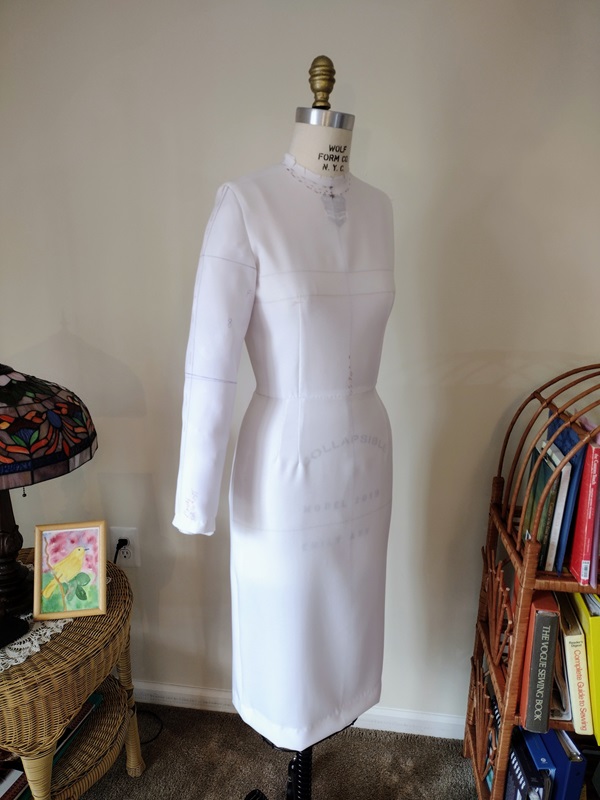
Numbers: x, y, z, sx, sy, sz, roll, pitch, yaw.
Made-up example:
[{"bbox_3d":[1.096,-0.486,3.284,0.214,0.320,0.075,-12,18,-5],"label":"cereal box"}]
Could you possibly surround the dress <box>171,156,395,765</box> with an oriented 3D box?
[{"bbox_3d":[-0.014,0.117,1.175,0.460,1.114,0.285,-8,17,-33],"label":"dress"}]

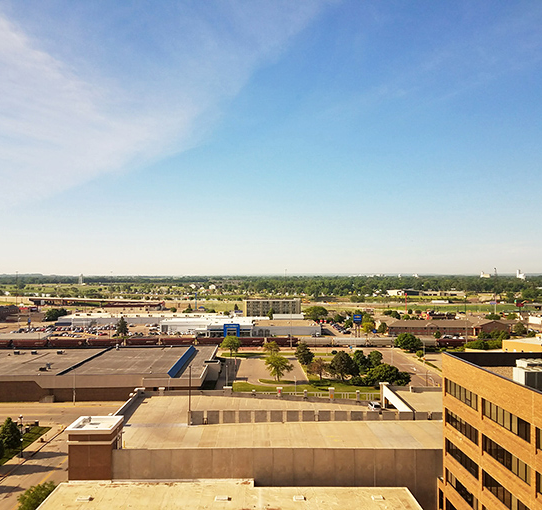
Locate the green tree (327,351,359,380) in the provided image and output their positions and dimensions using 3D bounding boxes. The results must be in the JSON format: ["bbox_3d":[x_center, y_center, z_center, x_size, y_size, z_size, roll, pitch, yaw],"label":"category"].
[{"bbox_3d":[25.937,40.023,184.167,11.530,10.740,11.180,0,-2,8],"label":"green tree"}]

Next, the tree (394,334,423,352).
[{"bbox_3d":[65.967,42.061,243.430,12.870,9.710,12.870,0,-2,0],"label":"tree"}]

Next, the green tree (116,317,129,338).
[{"bbox_3d":[-87.307,42.801,300.495,7.340,12.590,7.340,0,-2,0],"label":"green tree"}]

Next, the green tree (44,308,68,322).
[{"bbox_3d":[-171.163,48.010,406.296,18.690,10.860,15.410,1,-2,-23],"label":"green tree"}]

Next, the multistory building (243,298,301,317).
[{"bbox_3d":[1.358,46.710,451.472,48.000,16.300,17.000,0,-2,-9],"label":"multistory building"}]

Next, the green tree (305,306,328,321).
[{"bbox_3d":[37.077,48.222,420.997,19.770,11.500,16.300,0,-2,5],"label":"green tree"}]

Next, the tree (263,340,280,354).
[{"bbox_3d":[0.522,44.298,242.482,7.690,6.420,7.460,0,-2,0],"label":"tree"}]

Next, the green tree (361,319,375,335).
[{"bbox_3d":[62.101,45.817,325.450,8.280,9.390,8.030,0,-2,11],"label":"green tree"}]

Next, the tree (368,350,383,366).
[{"bbox_3d":[40.329,41.130,197.244,6.050,8.050,6.050,0,-2,0],"label":"tree"}]

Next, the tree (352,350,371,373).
[{"bbox_3d":[33.696,40.374,191.381,6.820,9.110,6.820,0,-2,0],"label":"tree"}]

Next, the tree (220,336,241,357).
[{"bbox_3d":[-18.467,42.156,235.954,9.900,8.950,9.900,0,-2,0],"label":"tree"}]

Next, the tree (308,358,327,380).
[{"bbox_3d":[16.884,41.359,183.606,7.540,8.030,7.320,0,-2,5],"label":"tree"}]

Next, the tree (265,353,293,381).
[{"bbox_3d":[2.813,39.598,179.778,9.490,9.780,9.490,0,-2,0],"label":"tree"}]

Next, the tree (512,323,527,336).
[{"bbox_3d":[154.437,46.026,316.584,8.980,8.330,8.710,-1,-2,26],"label":"tree"}]

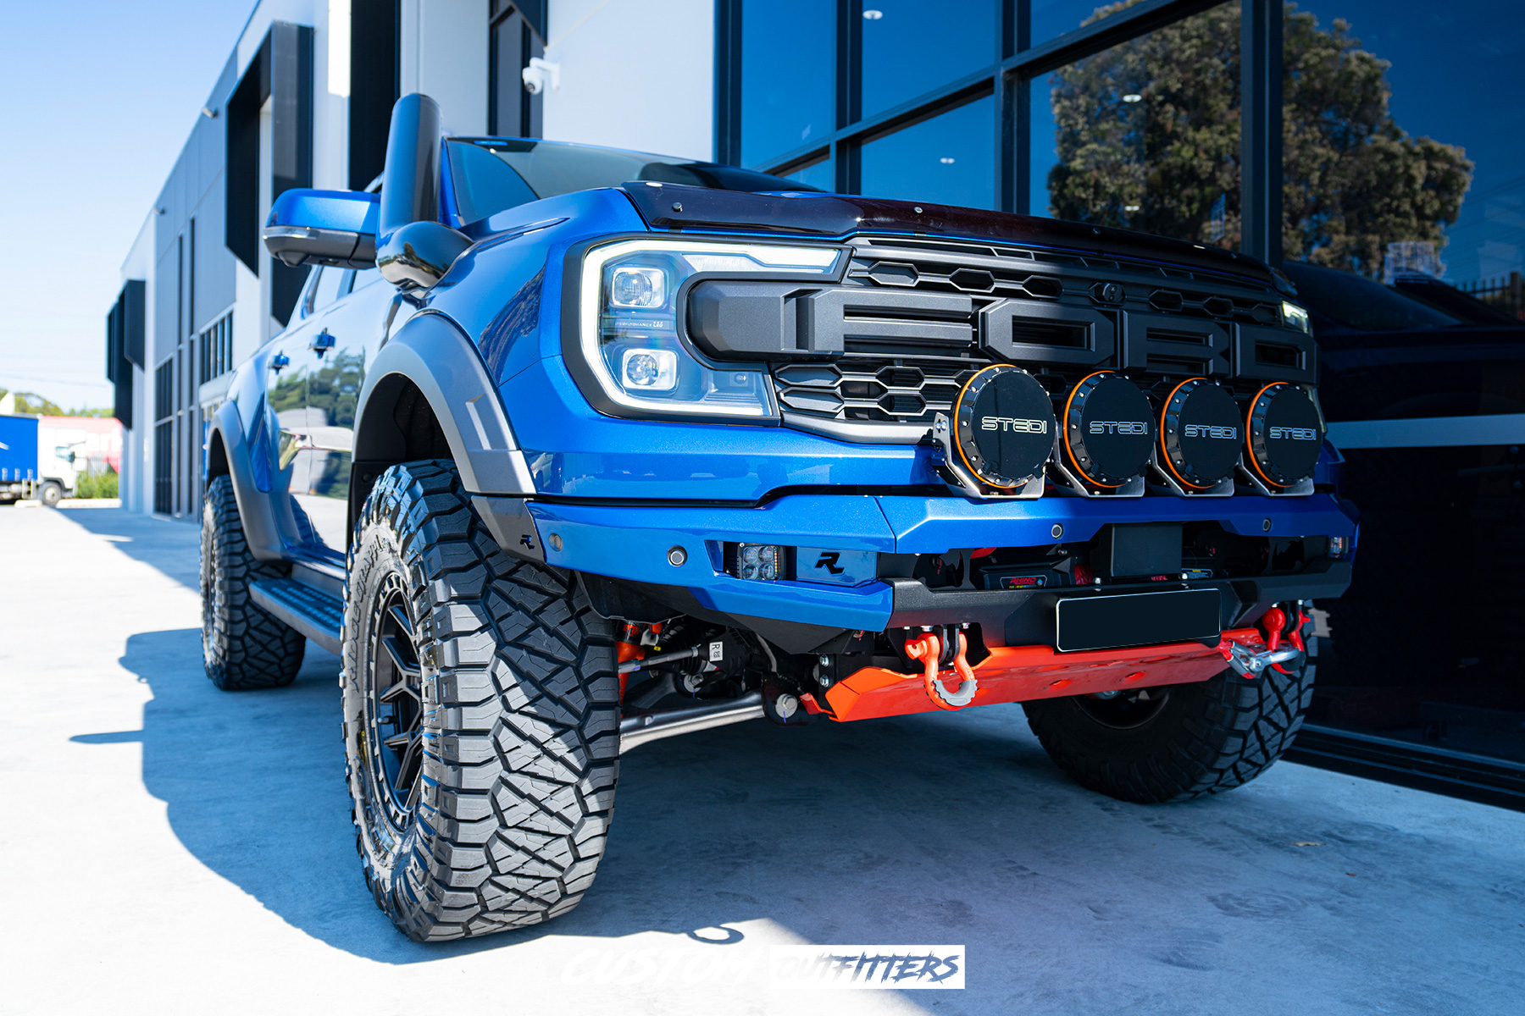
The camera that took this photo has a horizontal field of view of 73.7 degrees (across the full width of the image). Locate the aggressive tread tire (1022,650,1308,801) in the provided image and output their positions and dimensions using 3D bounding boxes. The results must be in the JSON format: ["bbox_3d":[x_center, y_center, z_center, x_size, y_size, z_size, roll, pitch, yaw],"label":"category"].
[{"bbox_3d":[1.035,0.324,2.745,0.310,0.870,0.840,0,1,-30],"label":"aggressive tread tire"}]

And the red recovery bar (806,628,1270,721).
[{"bbox_3d":[0.548,0.287,1.820,0.980,0.150,0.240,0,1,-30],"label":"red recovery bar"}]

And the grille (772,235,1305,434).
[{"bbox_3d":[0.576,-0.278,1.838,1.220,0.320,0.170,0,1,-30],"label":"grille"}]

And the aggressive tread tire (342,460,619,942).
[{"bbox_3d":[-0.576,0.340,1.968,0.310,0.870,0.840,0,1,-30],"label":"aggressive tread tire"}]

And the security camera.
[{"bbox_3d":[-1.576,-3.081,7.250,0.250,0.230,0.150,0,1,-41],"label":"security camera"}]

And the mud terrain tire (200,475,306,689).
[{"bbox_3d":[-2.176,0.305,4.321,0.310,0.870,0.840,0,1,-30],"label":"mud terrain tire"}]

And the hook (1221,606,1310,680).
[{"bbox_3d":[0.921,0.251,1.873,0.180,0.130,0.100,0,1,-30],"label":"hook"}]

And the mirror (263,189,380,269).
[{"bbox_3d":[-1.028,-0.654,2.438,0.260,0.190,0.170,0,1,-30],"label":"mirror"}]

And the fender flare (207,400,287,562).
[{"bbox_3d":[-2.111,-0.140,4.182,0.220,0.620,1.100,0,1,-30],"label":"fender flare"}]

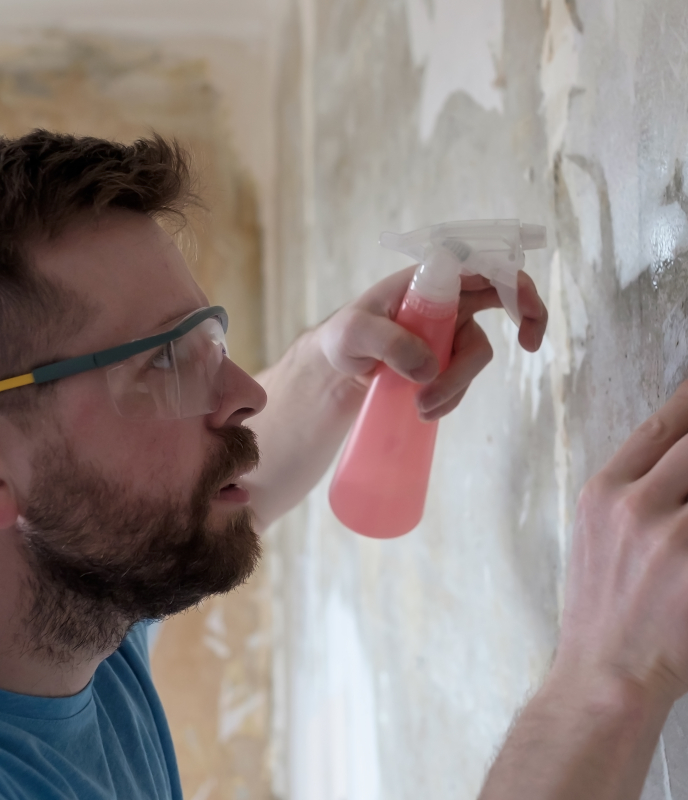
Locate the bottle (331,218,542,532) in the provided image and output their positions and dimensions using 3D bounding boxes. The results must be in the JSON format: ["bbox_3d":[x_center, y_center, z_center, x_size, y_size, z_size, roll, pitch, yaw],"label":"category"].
[{"bbox_3d":[0.050,-0.015,0.690,0.093,0.206,0.062,8,28,-10],"label":"bottle"}]

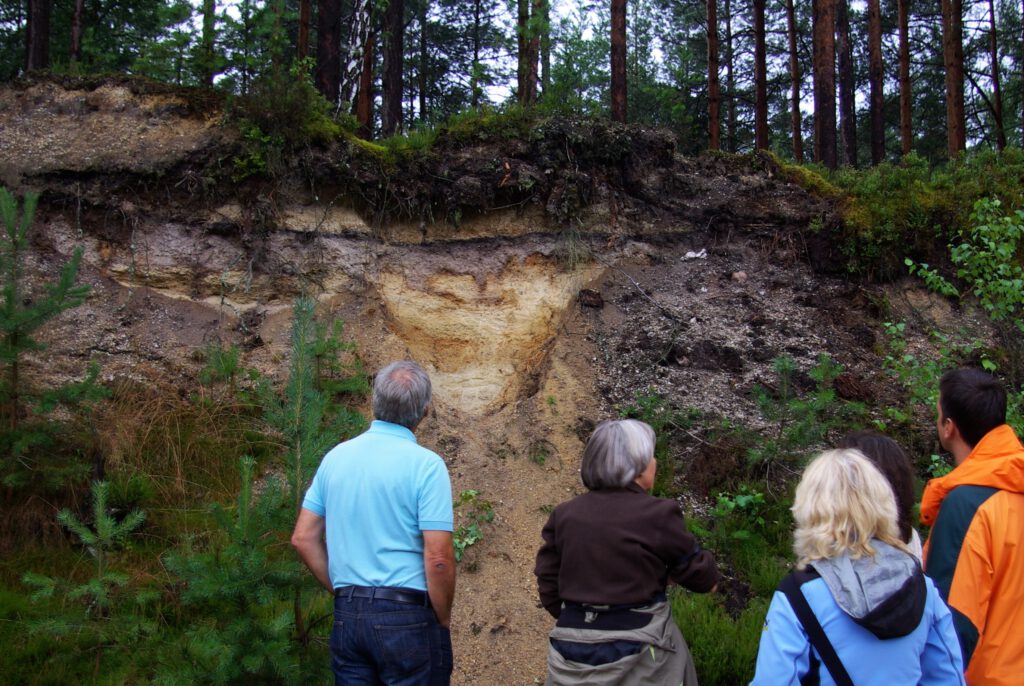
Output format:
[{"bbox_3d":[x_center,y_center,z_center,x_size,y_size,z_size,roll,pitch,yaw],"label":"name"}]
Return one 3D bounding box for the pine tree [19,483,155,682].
[{"bbox_3d":[-2.010,1.120,4.600,0.600,0.920,0.600,0,-2,0],"label":"pine tree"}]

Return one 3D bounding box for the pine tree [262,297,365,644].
[{"bbox_3d":[-1.020,0.660,5.000,0.540,1.780,0.540,0,-2,0],"label":"pine tree"}]

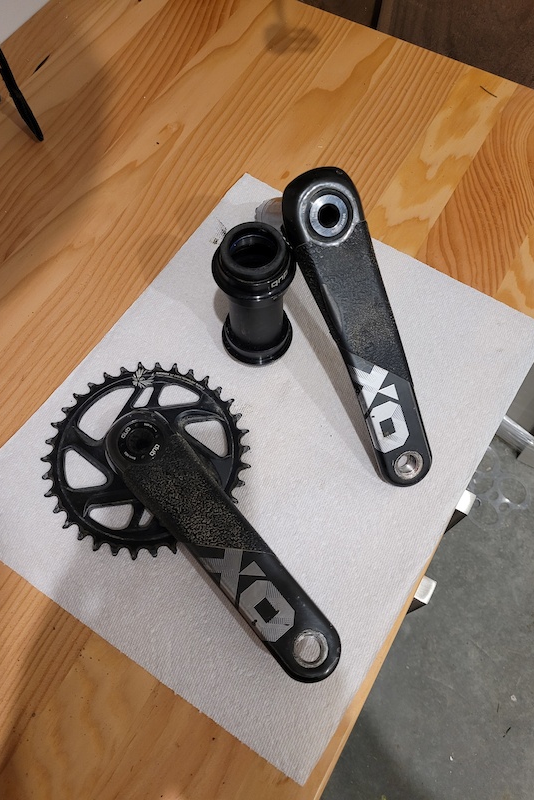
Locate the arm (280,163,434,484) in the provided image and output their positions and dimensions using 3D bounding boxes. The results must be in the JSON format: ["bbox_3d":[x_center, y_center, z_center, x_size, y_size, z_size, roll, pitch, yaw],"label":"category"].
[{"bbox_3d":[0.059,-0.041,0.382,0.043,0.034,0.208,-22,108,-7],"label":"arm"}]

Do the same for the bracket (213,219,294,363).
[{"bbox_3d":[-0.008,-0.070,0.408,0.053,0.106,0.053,0,66,-1],"label":"bracket"}]

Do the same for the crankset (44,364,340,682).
[{"bbox_3d":[-0.047,0.070,0.384,0.143,0.036,0.254,-37,71,-16],"label":"crankset"}]

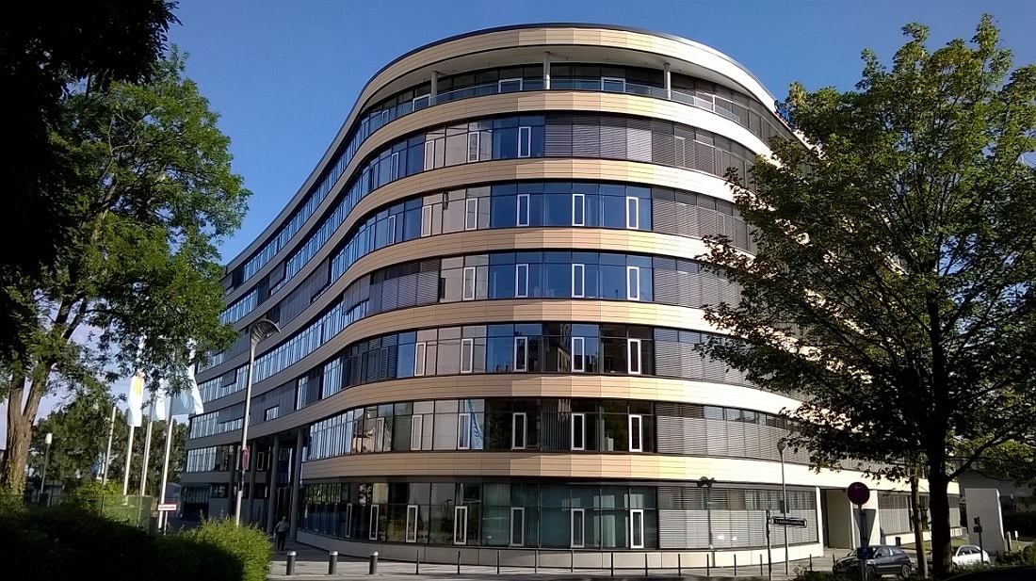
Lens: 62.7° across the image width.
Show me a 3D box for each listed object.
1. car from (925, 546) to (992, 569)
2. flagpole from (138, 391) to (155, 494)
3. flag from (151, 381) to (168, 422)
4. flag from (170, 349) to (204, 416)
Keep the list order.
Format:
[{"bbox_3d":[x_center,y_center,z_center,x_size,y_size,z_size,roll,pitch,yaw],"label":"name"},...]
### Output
[{"bbox_3d":[21.475,13.278,41.841,3.900,1.420,1.680,8,-15,-26],"label":"car"},{"bbox_3d":[-15.277,6.181,35.362,0.120,9.350,0.120,7,-15,-22],"label":"flagpole"},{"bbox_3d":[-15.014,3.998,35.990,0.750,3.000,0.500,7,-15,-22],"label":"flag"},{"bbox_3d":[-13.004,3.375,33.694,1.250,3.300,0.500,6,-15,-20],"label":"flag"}]

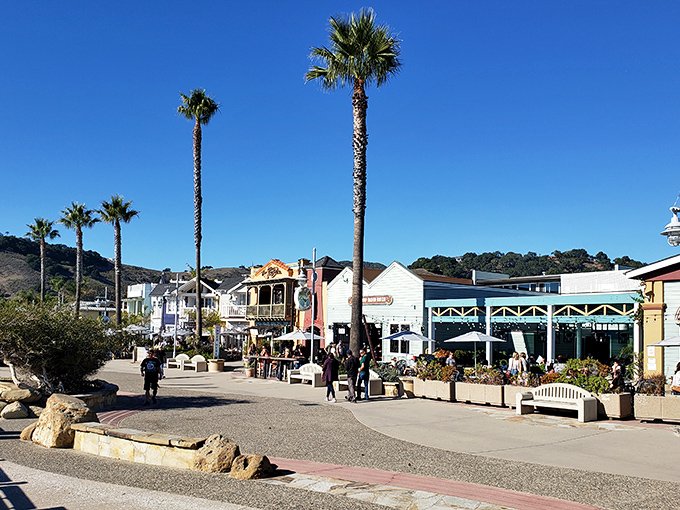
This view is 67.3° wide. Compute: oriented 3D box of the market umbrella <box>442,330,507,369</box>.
[{"bbox_3d":[5.767,4.504,21.625,2.000,2.460,2.000,8,-11,-40],"label":"market umbrella"}]

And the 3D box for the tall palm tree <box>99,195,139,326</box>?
[{"bbox_3d":[-19.519,1.780,44.405,3.430,14.100,3.430,4,-7,-24],"label":"tall palm tree"}]

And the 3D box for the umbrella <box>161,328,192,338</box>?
[{"bbox_3d":[-13.103,7.234,40.823,2.400,2.500,2.400,3,-9,-17],"label":"umbrella"}]

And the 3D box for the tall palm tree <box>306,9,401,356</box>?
[{"bbox_3d":[0.563,-2.765,22.260,4.150,16.820,4.150,1,-7,1],"label":"tall palm tree"}]

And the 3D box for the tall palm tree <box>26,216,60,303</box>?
[{"bbox_3d":[-39.116,3.626,66.657,4.370,16.760,4.370,5,-8,-30],"label":"tall palm tree"}]

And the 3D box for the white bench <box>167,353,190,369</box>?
[{"bbox_3d":[-10.076,6.723,32.000,0.700,0.900,1.800,8,-11,-43],"label":"white bench"}]

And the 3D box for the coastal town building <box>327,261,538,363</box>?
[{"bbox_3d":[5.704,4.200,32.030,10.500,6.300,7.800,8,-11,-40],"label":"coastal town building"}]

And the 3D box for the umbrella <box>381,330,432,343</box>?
[{"bbox_3d":[3.182,4.744,23.737,2.550,2.400,2.550,0,-7,8],"label":"umbrella"}]

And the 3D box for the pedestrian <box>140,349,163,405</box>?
[{"bbox_3d":[-5.943,3.856,16.100,0.680,1.740,0.500,1,-8,-5],"label":"pedestrian"}]

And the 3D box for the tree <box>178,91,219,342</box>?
[{"bbox_3d":[-9.518,-1.987,33.657,2.770,18.510,2.770,3,-7,-16],"label":"tree"}]

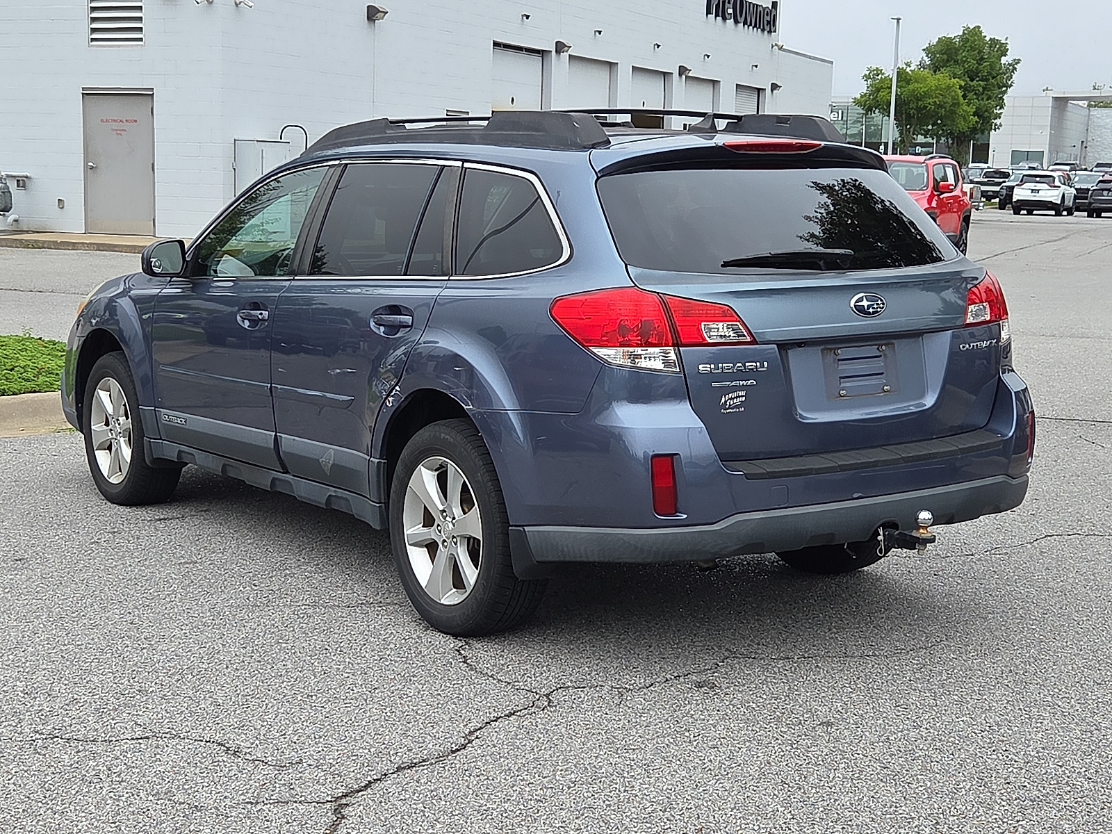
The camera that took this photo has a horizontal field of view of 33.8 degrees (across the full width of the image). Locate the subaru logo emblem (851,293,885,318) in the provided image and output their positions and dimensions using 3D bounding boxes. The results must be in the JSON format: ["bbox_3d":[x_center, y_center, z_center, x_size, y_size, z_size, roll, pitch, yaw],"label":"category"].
[{"bbox_3d":[0.918,-0.328,5.369,0.142,0.074,0.016,-6,-2,-35],"label":"subaru logo emblem"}]

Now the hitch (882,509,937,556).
[{"bbox_3d":[1.030,0.330,5.353,0.075,0.138,0.230,-6,10,-35],"label":"hitch"}]

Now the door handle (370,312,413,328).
[{"bbox_3d":[-0.529,-0.308,5.879,0.050,0.043,0.235,-6,10,-35],"label":"door handle"}]

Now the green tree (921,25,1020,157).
[{"bbox_3d":[23.286,-17.078,103.000,5.670,9.970,5.570,1,8,0],"label":"green tree"}]

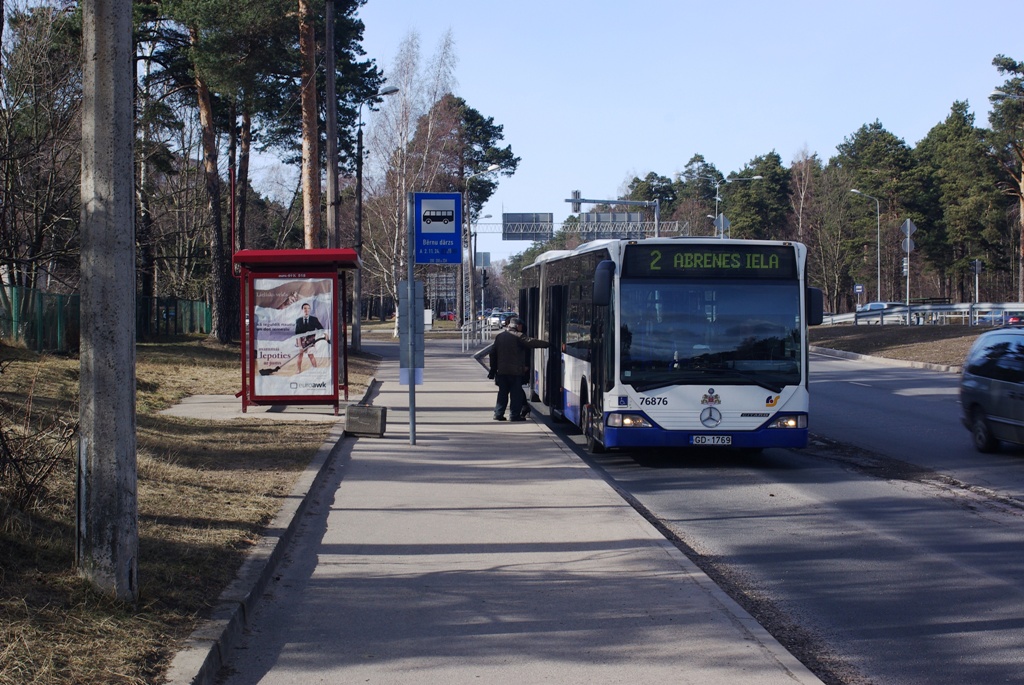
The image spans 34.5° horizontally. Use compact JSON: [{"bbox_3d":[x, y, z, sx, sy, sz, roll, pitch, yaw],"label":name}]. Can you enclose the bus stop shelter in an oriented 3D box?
[{"bbox_3d":[-3.286,-0.176,26.194,1.840,2.480,4.050,-1,1,-4],"label":"bus stop shelter"}]

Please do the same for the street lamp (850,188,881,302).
[{"bbox_3d":[25.066,-6.043,117.000,2.250,9.550,0.300,-1,1,-14],"label":"street lamp"}]

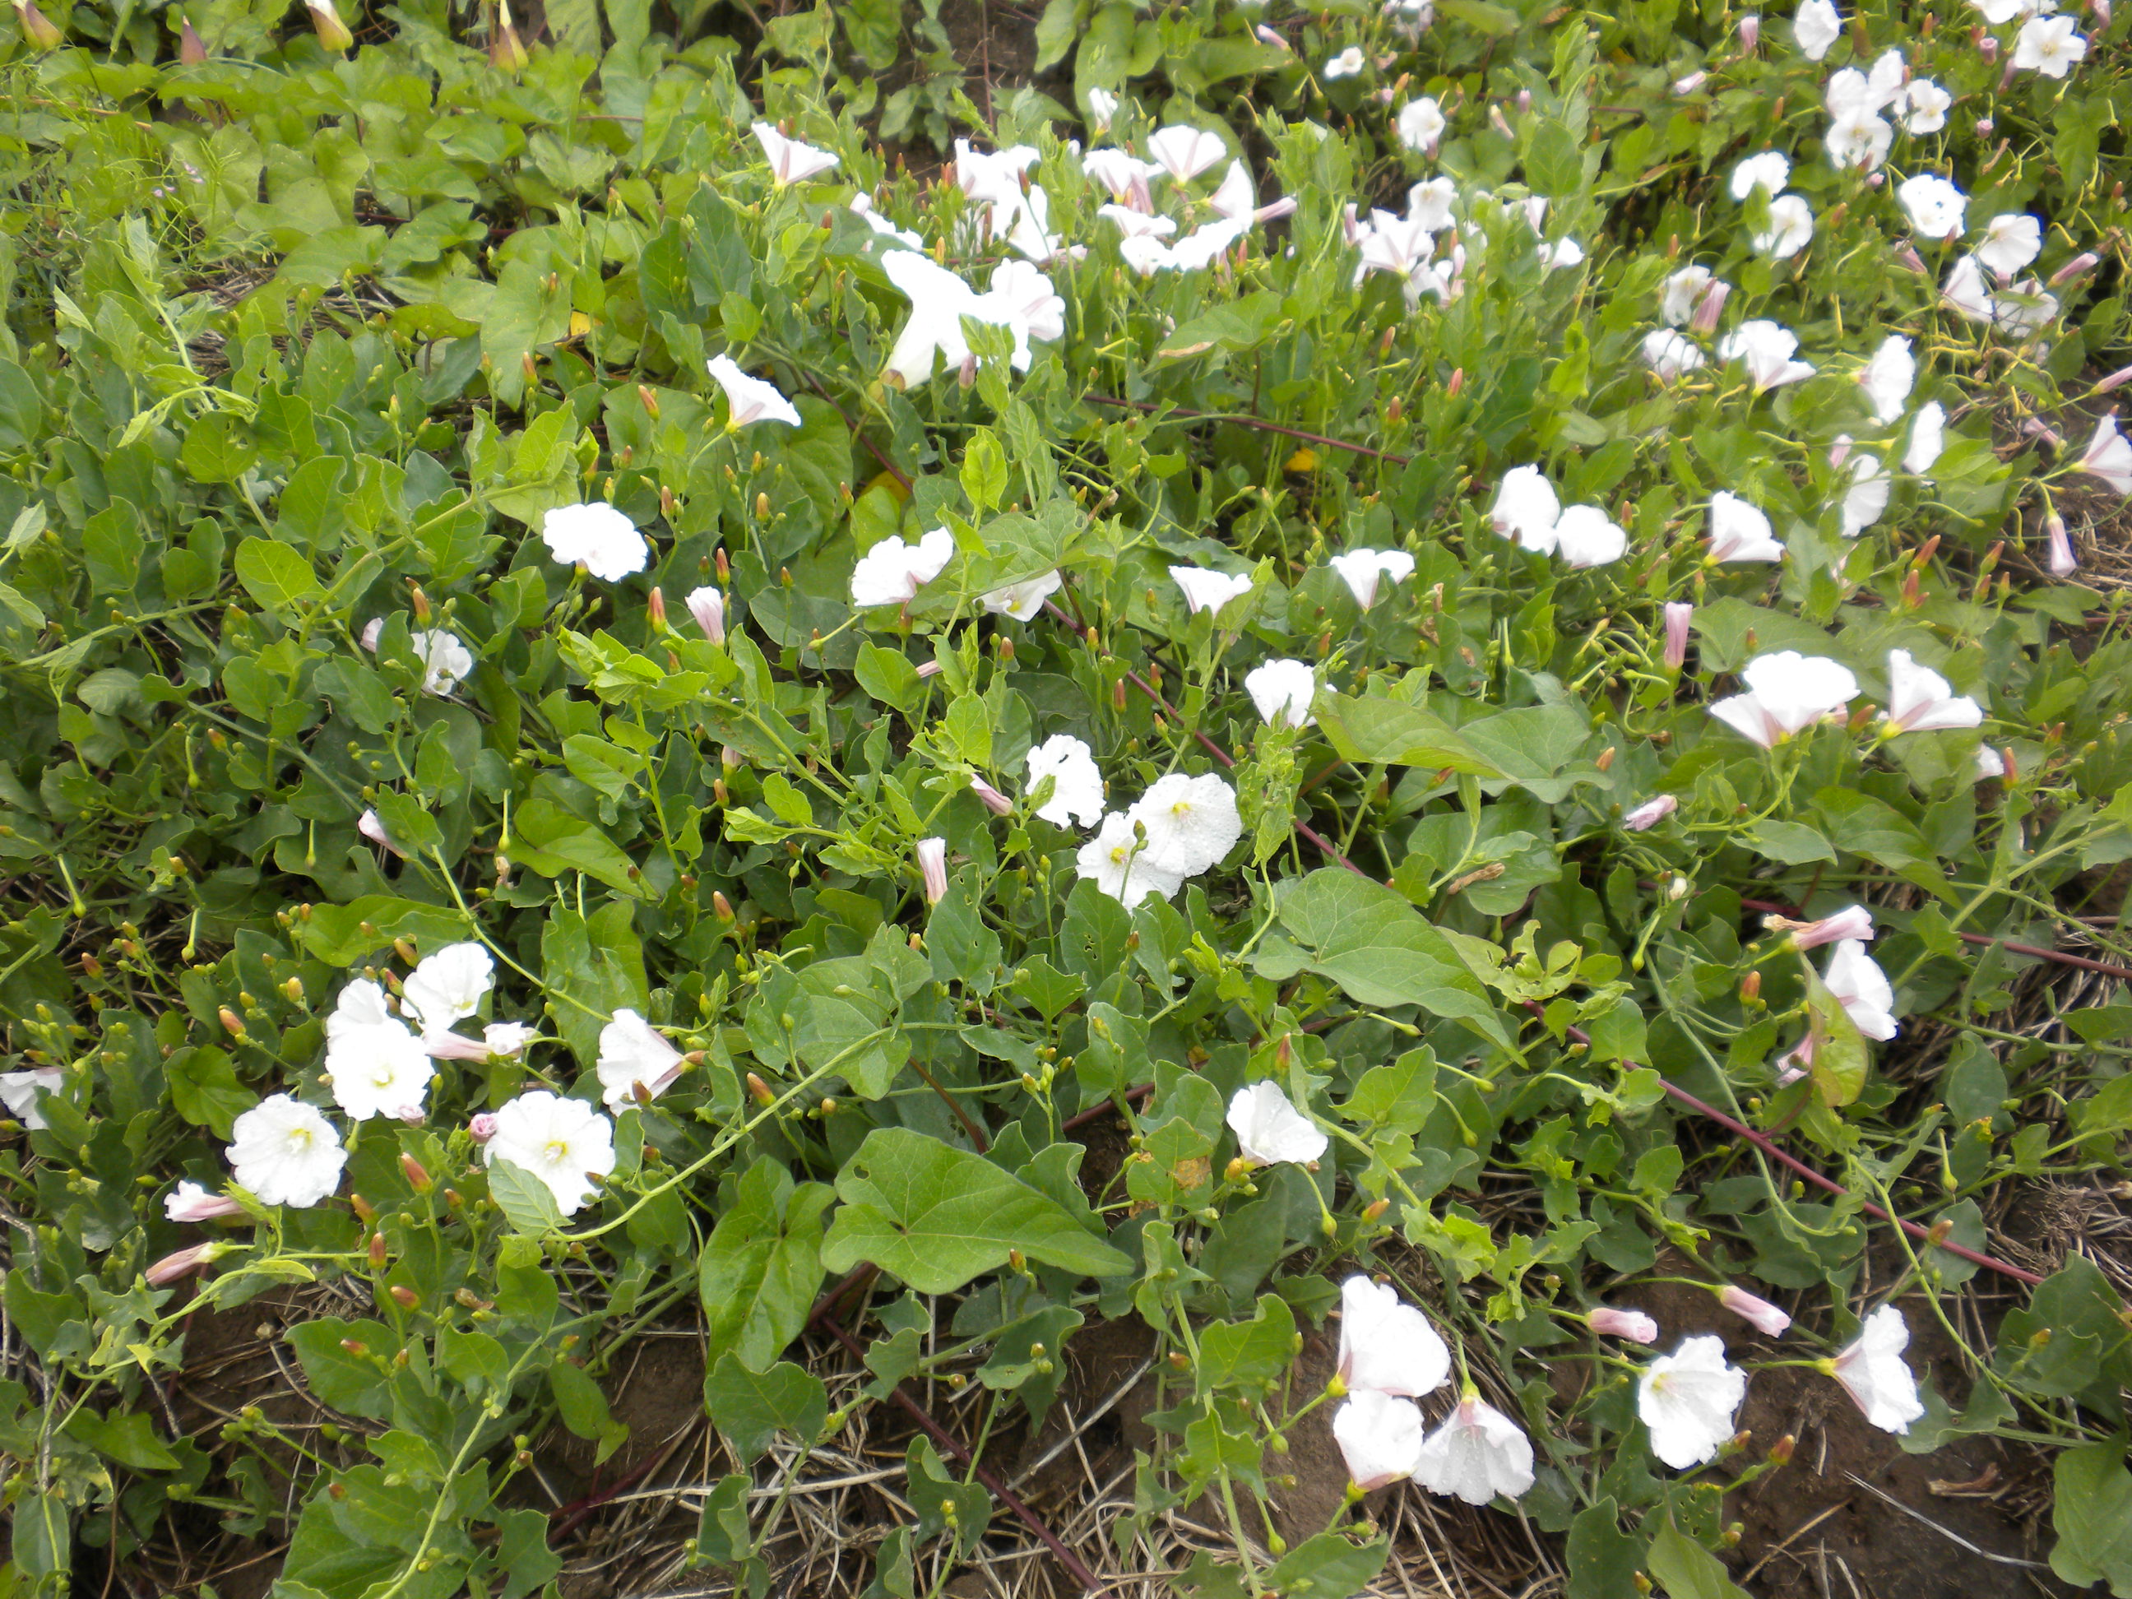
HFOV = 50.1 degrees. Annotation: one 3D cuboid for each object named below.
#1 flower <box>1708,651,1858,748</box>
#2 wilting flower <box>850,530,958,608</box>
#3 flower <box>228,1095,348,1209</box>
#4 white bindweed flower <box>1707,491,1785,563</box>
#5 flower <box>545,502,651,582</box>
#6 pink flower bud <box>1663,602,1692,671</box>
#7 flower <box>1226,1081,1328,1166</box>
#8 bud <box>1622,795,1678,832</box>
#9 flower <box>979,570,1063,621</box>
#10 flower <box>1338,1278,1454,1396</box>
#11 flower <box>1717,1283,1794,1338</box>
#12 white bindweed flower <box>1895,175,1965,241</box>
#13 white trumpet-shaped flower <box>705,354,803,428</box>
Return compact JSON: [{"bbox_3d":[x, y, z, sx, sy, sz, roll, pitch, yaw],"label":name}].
[{"bbox_3d":[0.248,-0.033,0.791,0.048,0.048,0.029,4,88,5],"label":"flower"},{"bbox_3d":[-0.054,-0.080,0.846,0.041,0.041,0.025,-30,82,-28],"label":"wilting flower"},{"bbox_3d":[-0.181,0.082,0.530,0.028,0.026,0.017,-4,1,-4],"label":"flower"},{"bbox_3d":[0.221,-0.085,0.760,0.019,0.031,0.031,-46,46,15],"label":"white bindweed flower"},{"bbox_3d":[-0.140,-0.075,0.675,0.027,0.017,0.029,45,57,7],"label":"flower"},{"bbox_3d":[0.188,-0.050,0.700,0.008,0.021,0.008,14,28,14],"label":"pink flower bud"},{"bbox_3d":[0.053,0.091,0.620,0.029,0.018,0.029,36,47,-5],"label":"flower"},{"bbox_3d":[0.155,0.004,0.605,0.017,0.006,0.006,-29,90,-12],"label":"bud"},{"bbox_3d":[-0.013,-0.062,0.665,0.025,0.016,0.024,0,49,0],"label":"flower"},{"bbox_3d":[0.081,0.150,0.608,0.026,0.037,0.037,-38,54,-17],"label":"flower"},{"bbox_3d":[0.179,0.133,0.592,0.021,0.009,0.009,28,50,35],"label":"flower"},{"bbox_3d":[0.329,-0.222,0.880,0.031,0.019,0.031,-25,75,-24],"label":"white bindweed flower"},{"bbox_3d":[-0.109,-0.131,0.760,0.035,0.019,0.035,22,18,-50],"label":"white trumpet-shaped flower"}]

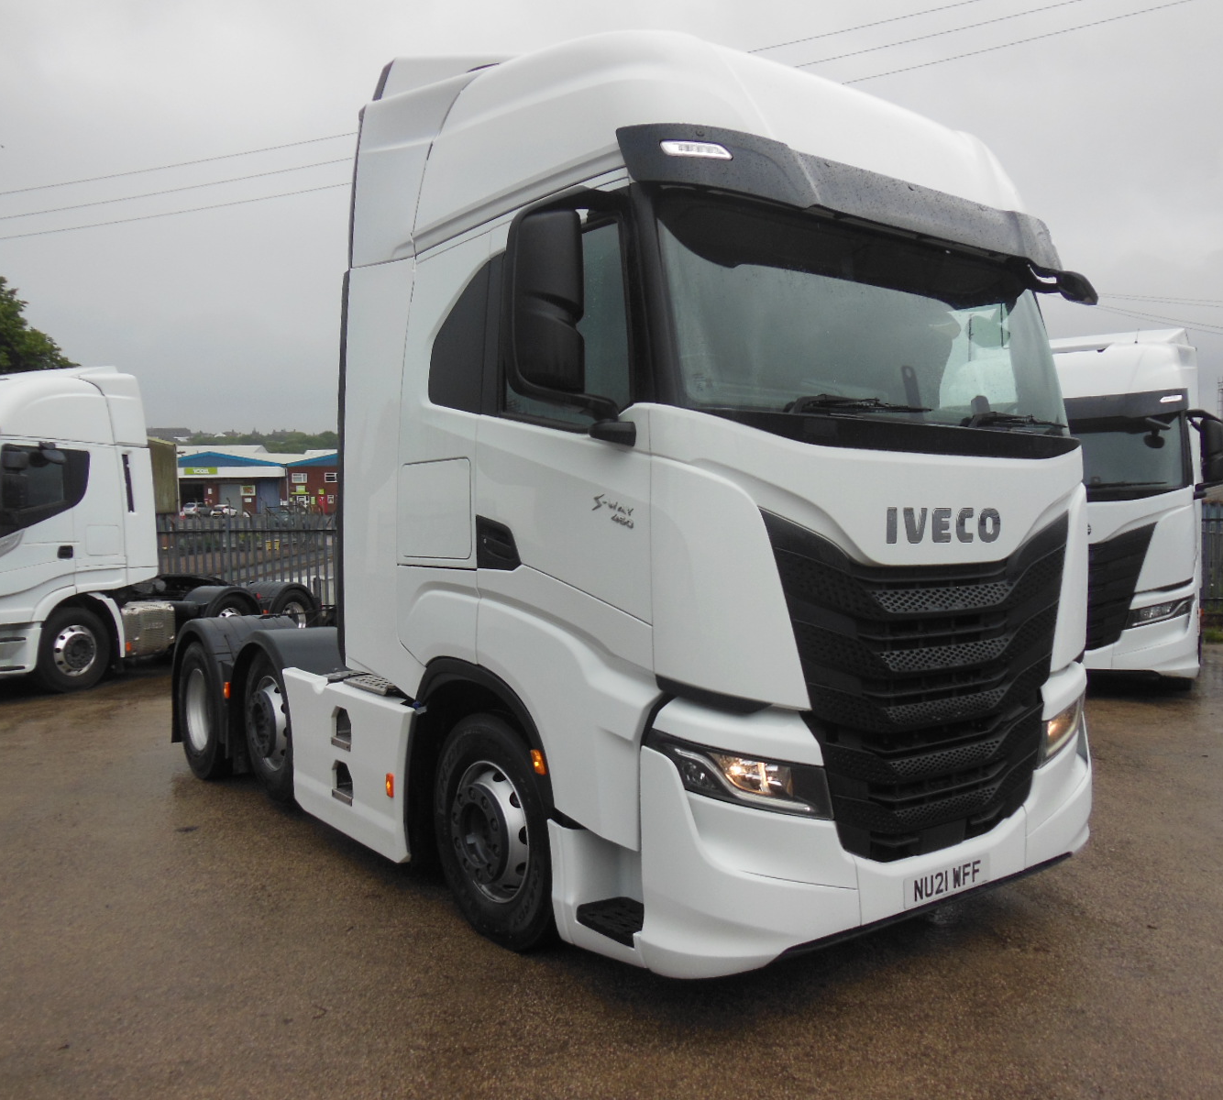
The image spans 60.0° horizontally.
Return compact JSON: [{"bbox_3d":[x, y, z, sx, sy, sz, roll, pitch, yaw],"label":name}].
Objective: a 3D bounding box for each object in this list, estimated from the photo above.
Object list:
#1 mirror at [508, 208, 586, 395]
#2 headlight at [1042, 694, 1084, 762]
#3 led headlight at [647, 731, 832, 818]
[{"bbox_3d":[-0.203,-0.826,3.587,0.240,0.615,0.160,-1,1,-27],"label":"mirror"},{"bbox_3d":[1.924,0.734,4.668,0.237,0.330,0.649,0,1,43],"label":"headlight"},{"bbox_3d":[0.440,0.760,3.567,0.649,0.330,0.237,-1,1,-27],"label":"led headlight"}]

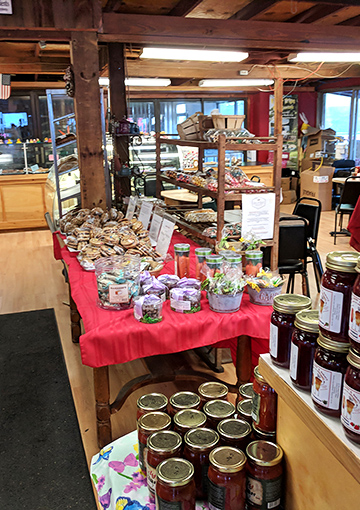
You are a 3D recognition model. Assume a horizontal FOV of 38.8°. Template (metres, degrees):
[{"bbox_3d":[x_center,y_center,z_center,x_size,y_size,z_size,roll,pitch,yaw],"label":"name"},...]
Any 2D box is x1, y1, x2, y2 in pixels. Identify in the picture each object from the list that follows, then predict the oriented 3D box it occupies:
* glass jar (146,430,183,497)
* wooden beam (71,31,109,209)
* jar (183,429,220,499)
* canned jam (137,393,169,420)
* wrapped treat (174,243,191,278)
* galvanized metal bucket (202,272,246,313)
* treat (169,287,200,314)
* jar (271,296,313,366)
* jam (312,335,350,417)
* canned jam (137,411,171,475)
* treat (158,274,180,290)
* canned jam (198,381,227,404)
[{"bbox_3d":[-0.029,0.440,1.055,0.078,0.124,0.078,-1,14,0],"label":"glass jar"},{"bbox_3d":[-0.692,-0.595,4.109,0.190,2.199,0.190,-5,16,-17],"label":"wooden beam"},{"bbox_3d":[0.048,0.450,1.099,0.078,0.130,0.078,-1,16,0],"label":"jar"},{"bbox_3d":[-0.062,0.404,1.204,0.078,0.130,0.078,-2,16,-4],"label":"canned jam"},{"bbox_3d":[0.013,0.044,3.130,0.095,0.225,0.095,-1,16,0],"label":"wrapped treat"},{"bbox_3d":[0.186,0.152,2.085,0.165,0.150,0.150,0,14,0],"label":"galvanized metal bucket"},{"bbox_3d":[0.030,0.232,2.691,0.152,0.100,0.152,-1,16,1],"label":"treat"},{"bbox_3d":[0.209,0.140,0.958,0.080,0.128,0.080,0,16,6],"label":"jar"},{"bbox_3d":[0.253,0.185,0.814,0.079,0.128,0.079,0,14,0],"label":"jam"},{"bbox_3d":[-0.053,0.411,1.104,0.073,0.117,0.073,0,14,0],"label":"canned jam"},{"bbox_3d":[-0.056,0.165,2.648,0.120,0.085,0.120,-1,16,-1],"label":"treat"},{"bbox_3d":[0.083,0.389,1.249,0.078,0.130,0.078,0,16,4],"label":"canned jam"}]

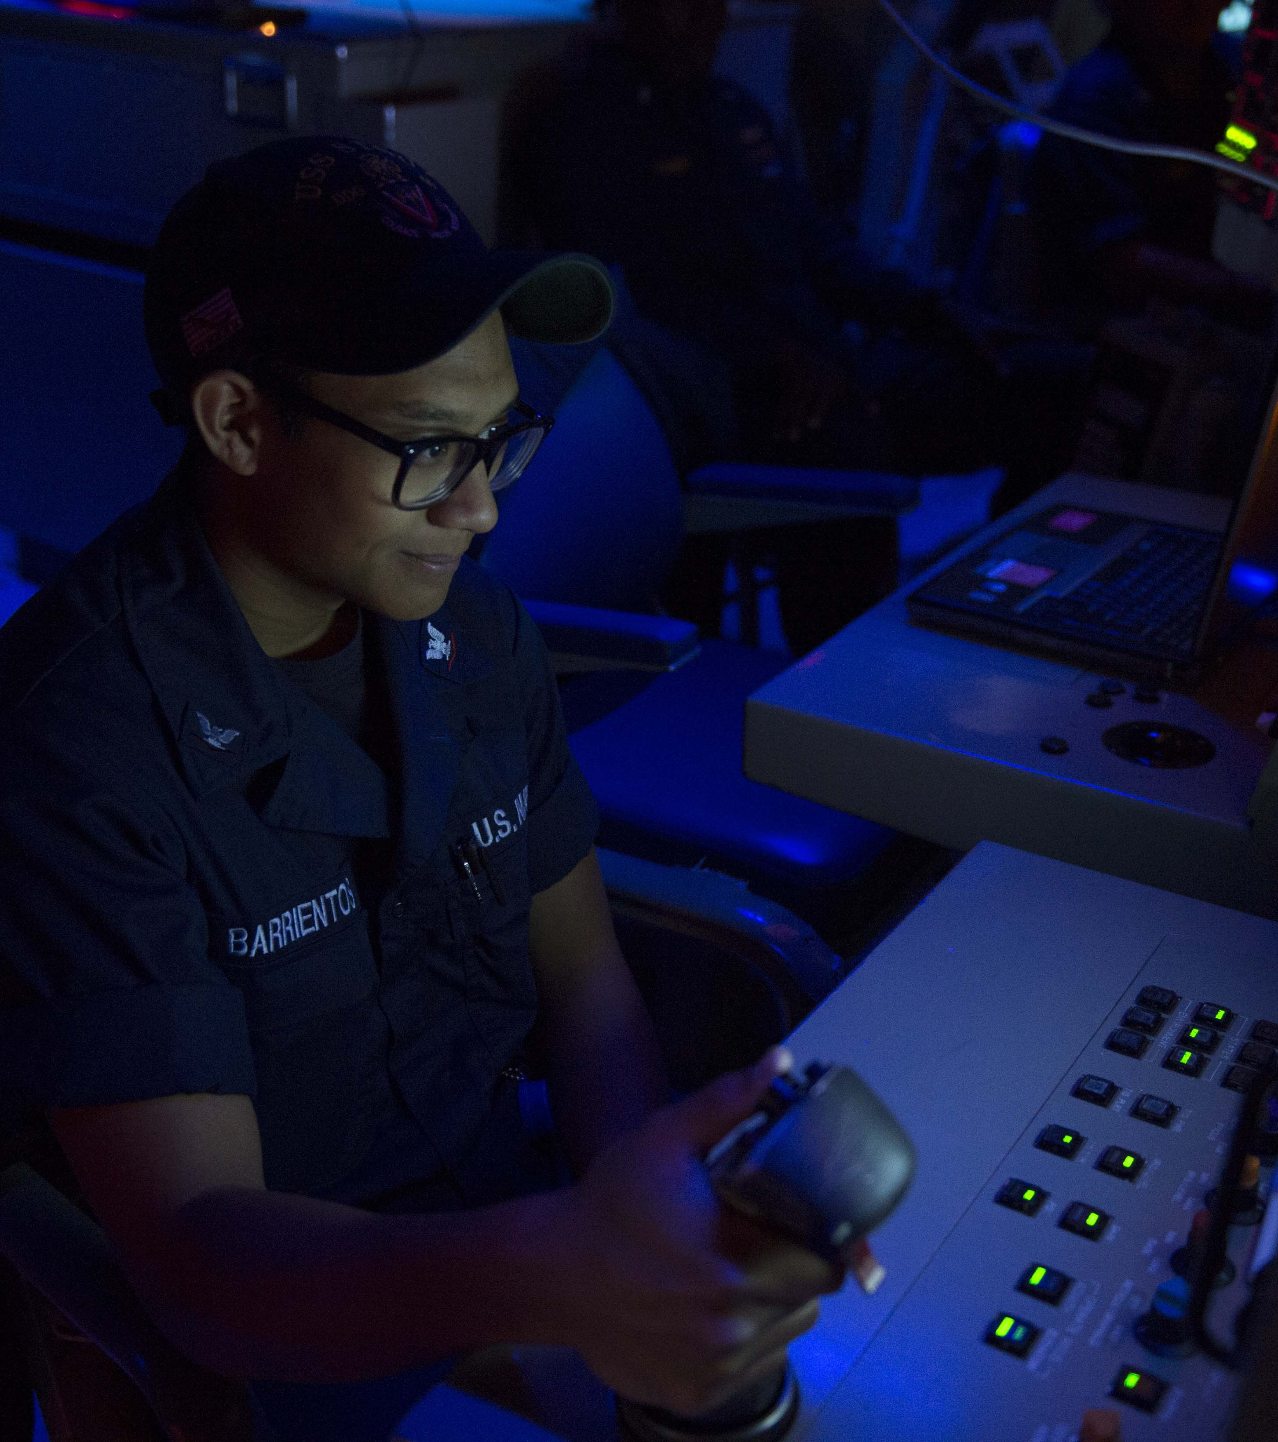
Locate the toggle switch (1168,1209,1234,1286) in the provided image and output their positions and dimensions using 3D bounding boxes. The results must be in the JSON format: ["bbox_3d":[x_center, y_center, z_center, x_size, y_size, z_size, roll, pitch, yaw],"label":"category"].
[{"bbox_3d":[0.256,0.234,0.843,0.029,0.034,0.029,15,28,29],"label":"toggle switch"}]

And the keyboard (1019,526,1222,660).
[{"bbox_3d":[0.518,-0.131,1.846,0.135,0.018,0.325,15,28,29],"label":"keyboard"}]

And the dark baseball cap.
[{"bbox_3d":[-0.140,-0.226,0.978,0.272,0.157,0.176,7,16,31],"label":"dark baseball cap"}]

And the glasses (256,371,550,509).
[{"bbox_3d":[-0.146,-0.171,1.046,0.140,0.046,0.142,28,26,23],"label":"glasses"}]

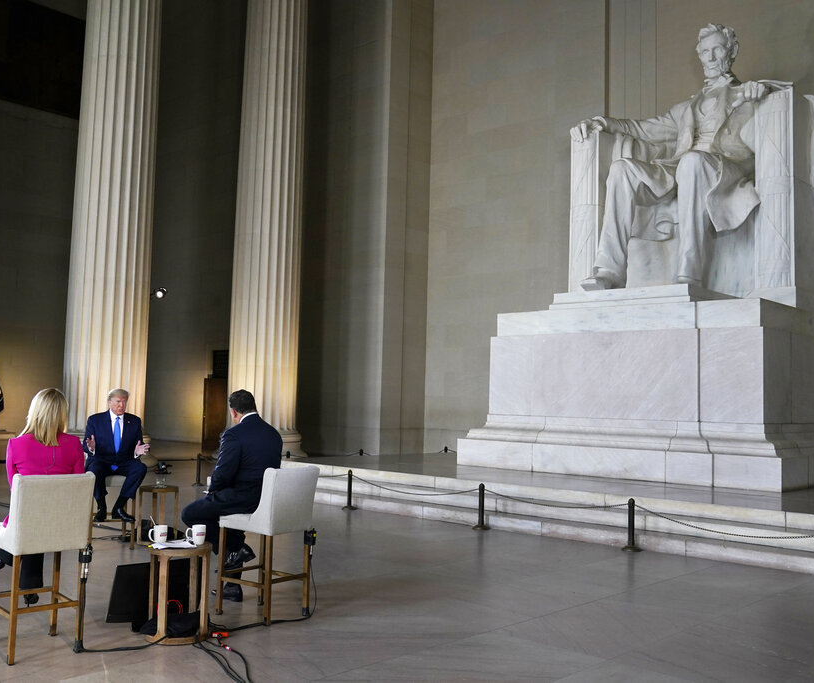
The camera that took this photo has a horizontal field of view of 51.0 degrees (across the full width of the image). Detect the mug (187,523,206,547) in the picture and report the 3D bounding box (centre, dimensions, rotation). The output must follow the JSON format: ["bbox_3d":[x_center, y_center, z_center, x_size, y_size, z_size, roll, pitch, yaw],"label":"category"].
[{"bbox_3d":[-1.408,1.302,5.737,0.130,0.120,0.090,4,-5,-27],"label":"mug"}]

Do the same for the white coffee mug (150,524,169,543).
[{"bbox_3d":[-1.684,1.301,5.781,0.130,0.115,0.090,5,-6,-42],"label":"white coffee mug"}]

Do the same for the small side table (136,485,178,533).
[{"bbox_3d":[-2.692,1.889,9.239,0.405,0.610,0.405,-2,-6,43],"label":"small side table"}]

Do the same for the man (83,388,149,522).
[{"bbox_3d":[-3.056,1.206,9.069,0.660,1.380,0.760,3,-4,-21],"label":"man"}]

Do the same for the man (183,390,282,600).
[{"bbox_3d":[-1.312,1.207,6.611,0.860,1.660,0.580,-2,-5,40],"label":"man"}]

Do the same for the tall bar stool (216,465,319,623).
[{"bbox_3d":[-1.034,1.476,6.356,0.570,1.090,0.500,-2,-5,37],"label":"tall bar stool"}]

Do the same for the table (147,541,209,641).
[{"bbox_3d":[-1.522,1.666,5.710,0.405,0.605,0.405,1,-4,0],"label":"table"}]

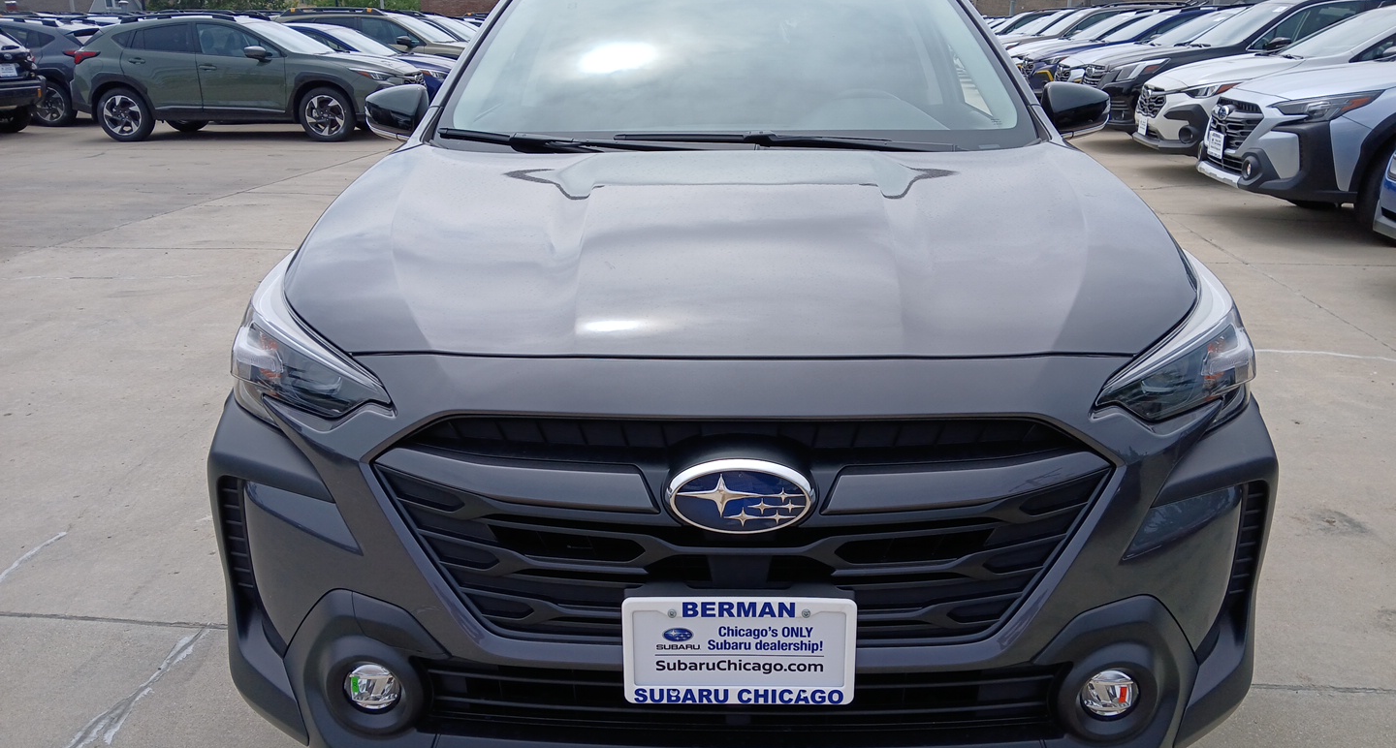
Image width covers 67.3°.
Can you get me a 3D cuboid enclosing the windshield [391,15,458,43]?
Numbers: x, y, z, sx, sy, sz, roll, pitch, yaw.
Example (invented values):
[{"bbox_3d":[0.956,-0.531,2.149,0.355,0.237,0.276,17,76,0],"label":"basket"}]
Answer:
[{"bbox_3d":[-5.023,-6.311,19.200,0.900,0.130,1.450,30,18,-7],"label":"windshield"}]

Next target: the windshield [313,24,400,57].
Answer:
[{"bbox_3d":[-5.411,-5.307,16.700,0.800,0.520,1.400,1,18,3],"label":"windshield"}]

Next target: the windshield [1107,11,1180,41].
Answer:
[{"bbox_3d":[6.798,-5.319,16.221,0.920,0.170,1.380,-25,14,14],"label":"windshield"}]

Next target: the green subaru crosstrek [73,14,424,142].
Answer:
[{"bbox_3d":[-5.929,-3.985,13.995,4.480,1.600,1.800,1,18,5],"label":"green subaru crosstrek"}]

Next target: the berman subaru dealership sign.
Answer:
[{"bbox_3d":[0.056,0.371,1.408,0.312,0.160,0.020,0,18,2],"label":"berman subaru dealership sign"}]

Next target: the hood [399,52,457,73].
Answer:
[{"bbox_3d":[-4.429,-5.040,17.000,1.020,0.210,1.450,7,19,1],"label":"hood"}]

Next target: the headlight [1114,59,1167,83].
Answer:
[{"bbox_3d":[4.802,-3.293,11.331,0.480,0.230,0.380,2,18,7],"label":"headlight"}]

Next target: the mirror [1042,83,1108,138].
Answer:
[{"bbox_3d":[1.019,-0.735,2.913,0.210,0.160,0.150,0,18,1],"label":"mirror"}]

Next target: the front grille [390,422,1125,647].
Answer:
[{"bbox_3d":[0.056,0.205,1.427,1.010,0.320,0.140,0,18,2],"label":"front grille"}]

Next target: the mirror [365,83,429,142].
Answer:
[{"bbox_3d":[-0.818,-0.735,2.950,0.220,0.160,0.160,1,18,1],"label":"mirror"}]

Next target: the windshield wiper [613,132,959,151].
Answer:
[{"bbox_3d":[0.207,-0.548,2.501,0.830,0.070,0.100,0,18,2],"label":"windshield wiper"}]

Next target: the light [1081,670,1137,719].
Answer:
[{"bbox_3d":[0.622,0.485,1.585,0.080,0.077,0.060,1,18,1],"label":"light"}]

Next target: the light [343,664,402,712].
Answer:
[{"bbox_3d":[-0.501,0.484,1.628,0.086,0.086,0.055,0,18,1],"label":"light"}]

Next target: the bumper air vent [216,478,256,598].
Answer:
[{"bbox_3d":[-0.783,0.283,1.771,0.060,0.200,0.070,2,19,6],"label":"bumper air vent"}]

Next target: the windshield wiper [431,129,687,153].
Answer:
[{"bbox_3d":[-0.310,-0.544,2.480,0.720,0.050,0.060,8,20,17],"label":"windshield wiper"}]

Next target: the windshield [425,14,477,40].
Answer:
[{"bbox_3d":[-5.160,-7.265,22.000,0.800,0.520,1.400,1,18,3],"label":"windshield"}]

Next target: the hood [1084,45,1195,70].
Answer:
[{"bbox_3d":[5.166,-3.623,11.950,1.120,0.240,1.500,2,18,7],"label":"hood"}]

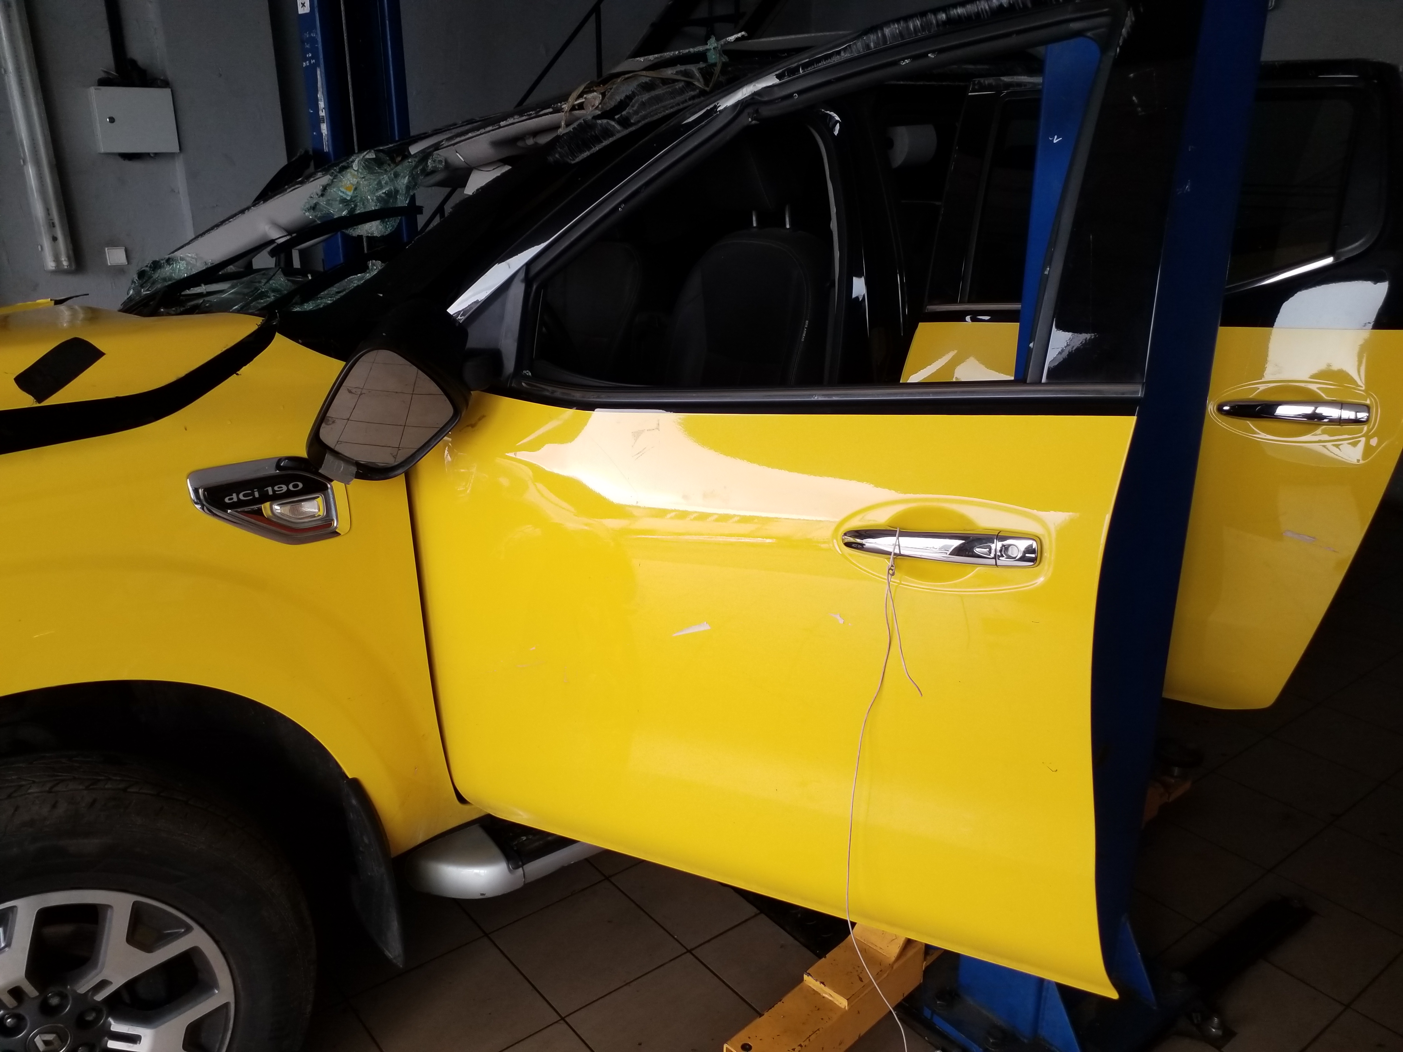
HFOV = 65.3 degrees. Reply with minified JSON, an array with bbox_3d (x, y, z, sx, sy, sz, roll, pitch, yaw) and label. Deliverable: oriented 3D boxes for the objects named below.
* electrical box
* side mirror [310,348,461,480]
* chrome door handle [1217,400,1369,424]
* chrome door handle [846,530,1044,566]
[{"bbox_3d":[-2.588,-1.849,4.995,0.315,0.280,0.120,-14,23,-35],"label":"electrical box"},{"bbox_3d":[-0.430,-0.178,1.500,0.175,0.190,0.120,25,25,-28],"label":"side mirror"},{"bbox_3d":[1.057,-0.205,1.955,0.237,0.037,0.037,6,20,24],"label":"chrome door handle"},{"bbox_3d":[0.289,0.026,1.335,0.236,0.037,0.037,4,19,27],"label":"chrome door handle"}]

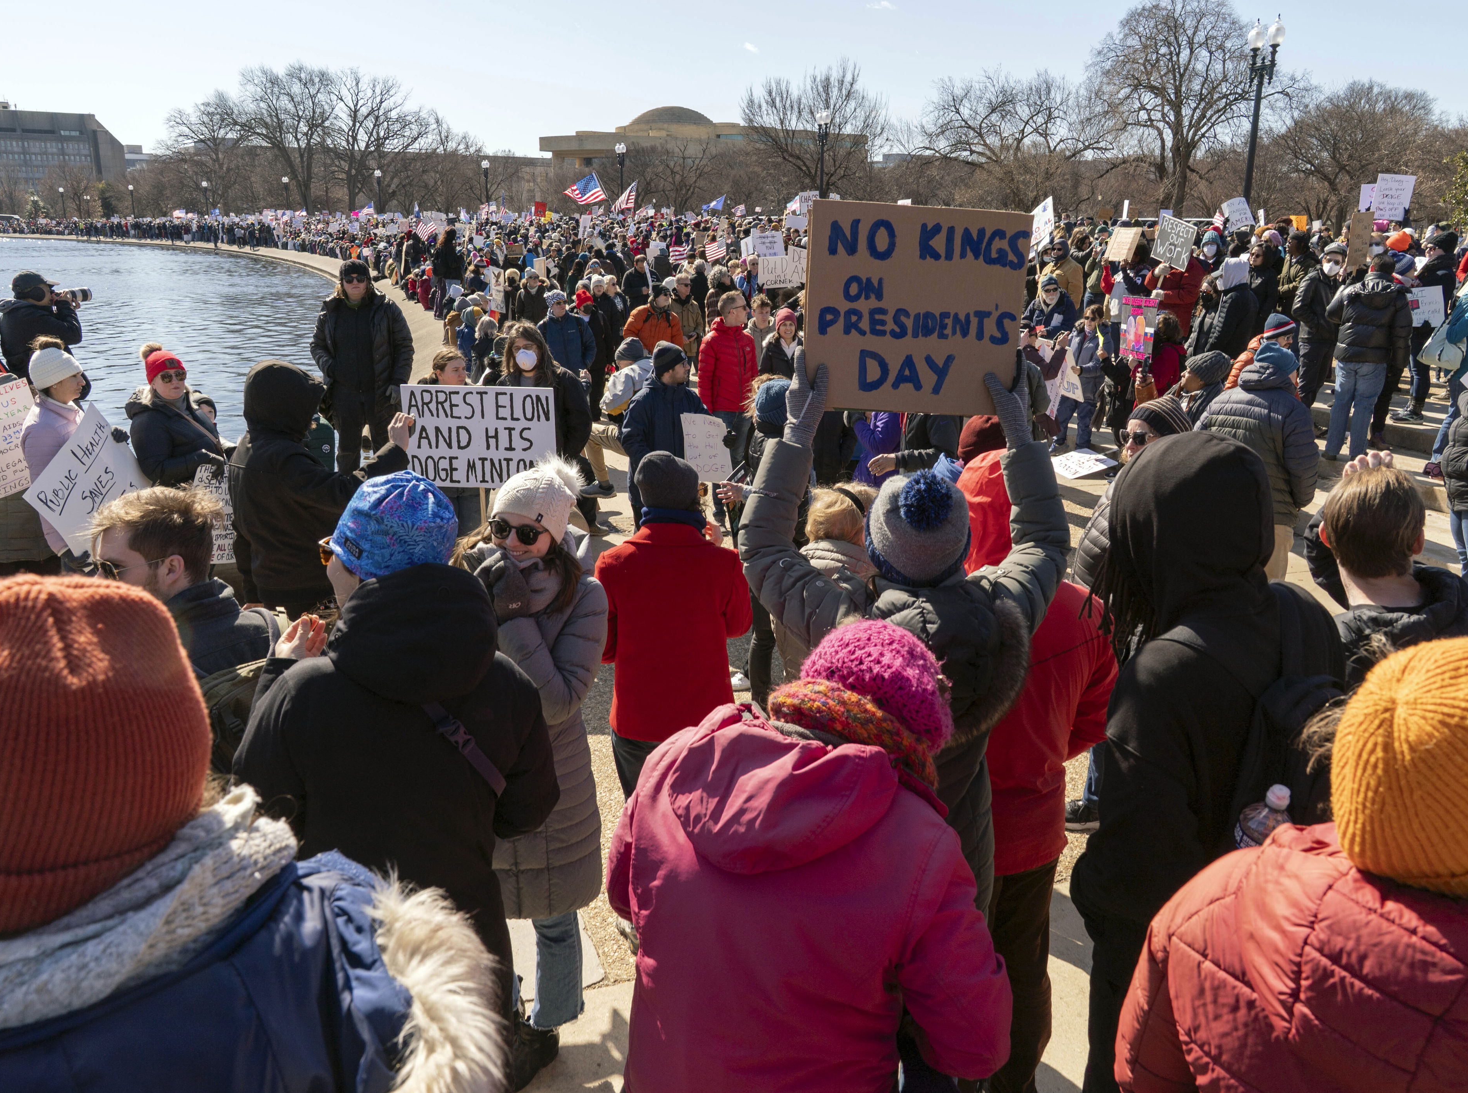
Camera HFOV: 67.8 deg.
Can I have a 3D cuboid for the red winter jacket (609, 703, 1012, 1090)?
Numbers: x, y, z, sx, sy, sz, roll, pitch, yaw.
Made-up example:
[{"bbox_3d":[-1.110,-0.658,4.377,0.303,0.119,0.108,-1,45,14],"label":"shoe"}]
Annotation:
[{"bbox_3d":[0.143,0.662,2.127,0.660,0.770,0.480,7,18,21],"label":"red winter jacket"}]

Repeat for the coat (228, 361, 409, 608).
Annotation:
[{"bbox_3d":[-1.638,-0.206,4.276,0.570,0.980,0.560,14,22,38],"label":"coat"}]

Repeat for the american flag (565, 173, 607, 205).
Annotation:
[{"bbox_3d":[-4.643,-11.119,34.000,1.250,0.900,0.400,-27,15,0],"label":"american flag"}]

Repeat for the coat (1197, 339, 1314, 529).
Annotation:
[{"bbox_3d":[2.546,-0.473,5.345,0.570,0.820,0.410,14,22,38],"label":"coat"}]

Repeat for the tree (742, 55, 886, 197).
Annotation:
[{"bbox_3d":[3.059,-15.688,45.397,6.100,8.100,5.800,0,17,0],"label":"tree"}]

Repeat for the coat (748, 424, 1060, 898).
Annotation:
[{"bbox_3d":[0.405,0.350,2.669,0.740,1.270,0.480,1,17,2],"label":"coat"}]

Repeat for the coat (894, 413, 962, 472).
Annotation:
[{"bbox_3d":[1.032,-0.528,5.700,0.400,0.660,0.480,-14,22,-39],"label":"coat"}]

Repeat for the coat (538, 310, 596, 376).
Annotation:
[{"bbox_3d":[-1.419,-1.606,9.235,0.520,0.740,0.360,-3,17,-11],"label":"coat"}]

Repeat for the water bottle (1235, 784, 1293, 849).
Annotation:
[{"bbox_3d":[0.751,0.455,1.585,0.083,0.240,0.083,9,17,-3],"label":"water bottle"}]

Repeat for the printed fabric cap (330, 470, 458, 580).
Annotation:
[{"bbox_3d":[-0.662,-0.038,2.135,0.235,0.195,0.200,12,20,33],"label":"printed fabric cap"}]

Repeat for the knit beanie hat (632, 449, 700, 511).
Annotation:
[{"bbox_3d":[-0.203,-0.201,3.300,0.200,0.210,0.220,0,17,0],"label":"knit beanie hat"}]

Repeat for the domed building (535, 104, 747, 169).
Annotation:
[{"bbox_3d":[-12.161,-131.000,378.030,95.000,34.000,65.000,-15,23,-41],"label":"domed building"}]

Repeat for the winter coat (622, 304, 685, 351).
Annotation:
[{"bbox_3d":[-0.740,-1.825,10.108,0.580,0.780,0.380,-10,19,-29],"label":"winter coat"}]

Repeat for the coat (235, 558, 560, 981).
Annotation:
[{"bbox_3d":[-0.714,0.501,2.328,0.610,0.960,0.480,-8,19,-26],"label":"coat"}]

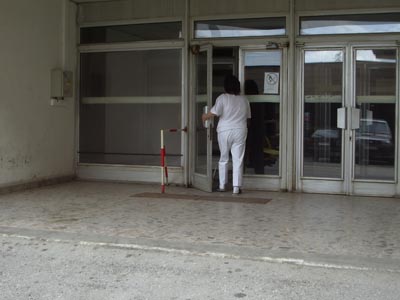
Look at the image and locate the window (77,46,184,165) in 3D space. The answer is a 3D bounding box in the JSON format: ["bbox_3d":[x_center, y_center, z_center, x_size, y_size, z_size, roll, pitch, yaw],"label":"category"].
[{"bbox_3d":[-1.090,-0.634,9.581,1.783,1.772,0.070,2,4,21],"label":"window"}]

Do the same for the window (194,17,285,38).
[{"bbox_3d":[0.561,-1.728,8.869,1.377,0.263,0.070,2,4,21],"label":"window"}]

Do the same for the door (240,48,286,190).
[{"bbox_3d":[0.889,-0.424,8.821,0.679,2.027,0.060,2,4,21],"label":"door"}]

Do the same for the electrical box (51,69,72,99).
[{"bbox_3d":[-2.078,-0.991,9.412,0.210,0.418,0.261,2,4,21],"label":"electrical box"}]

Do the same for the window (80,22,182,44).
[{"bbox_3d":[-1.073,-1.775,9.504,1.751,0.267,0.070,2,4,21],"label":"window"}]

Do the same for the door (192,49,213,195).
[{"bbox_3d":[0.040,-0.439,8.919,0.060,2.027,0.631,-1,4,-25],"label":"door"}]

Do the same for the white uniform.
[{"bbox_3d":[0.435,-0.132,8.683,0.500,1.317,0.360,1,4,12],"label":"white uniform"}]

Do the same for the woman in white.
[{"bbox_3d":[0.394,-0.226,8.694,0.580,1.633,0.460,1,4,12],"label":"woman in white"}]

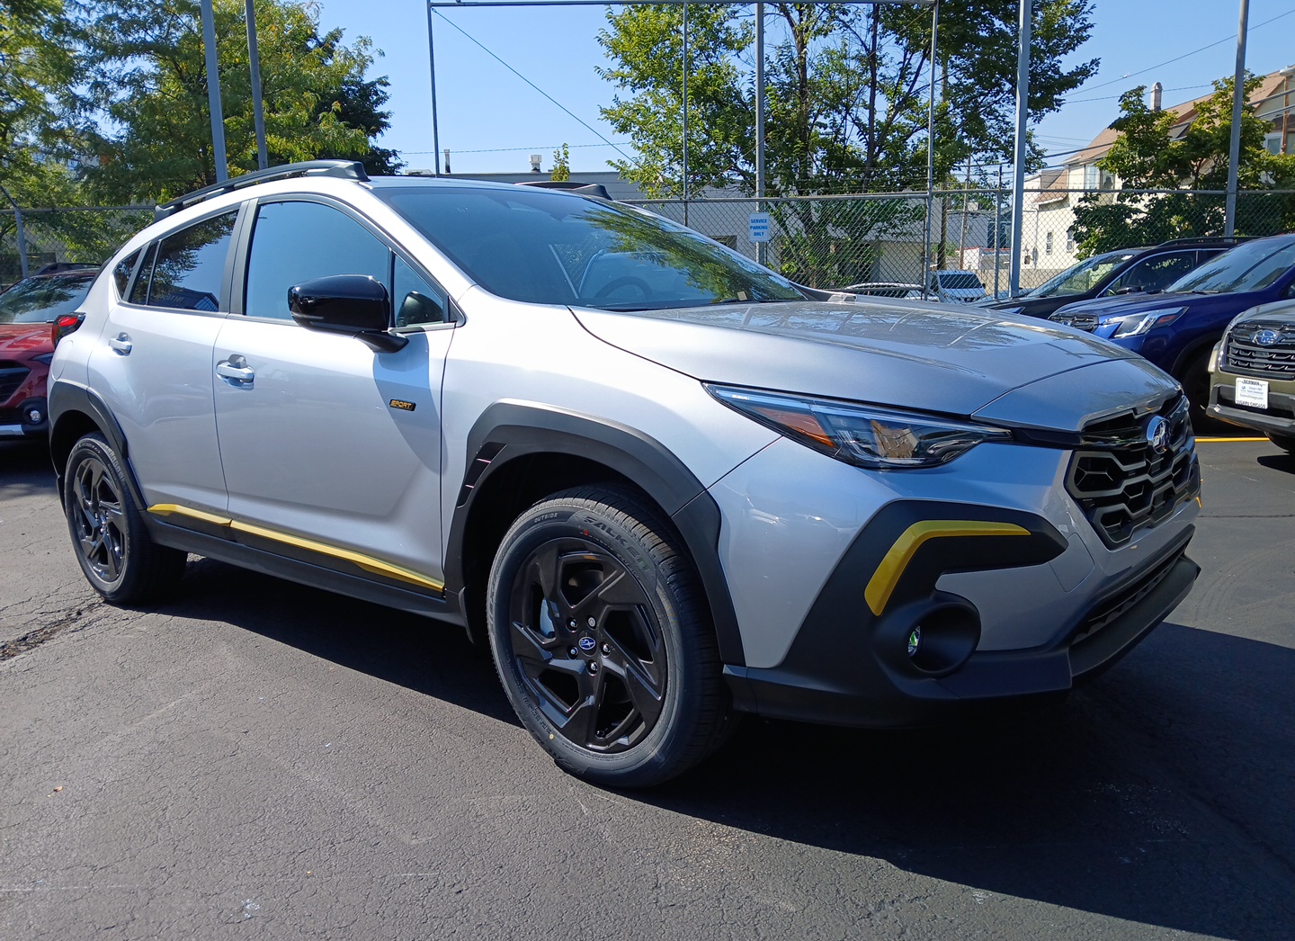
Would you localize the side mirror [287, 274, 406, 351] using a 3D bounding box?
[{"bbox_3d":[-0.786,-0.408,2.542,0.220,0.200,0.220,6,11,40],"label":"side mirror"}]

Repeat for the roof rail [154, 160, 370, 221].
[{"bbox_3d":[-1.440,-0.996,3.490,1.490,0.090,0.070,6,11,40],"label":"roof rail"}]

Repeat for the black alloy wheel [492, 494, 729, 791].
[{"bbox_3d":[-0.082,0.378,2.265,0.700,0.700,0.230,6,11,40],"label":"black alloy wheel"}]

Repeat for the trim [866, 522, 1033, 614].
[{"bbox_3d":[0.571,0.173,1.847,0.335,0.185,0.075,-3,8,-11],"label":"trim"}]

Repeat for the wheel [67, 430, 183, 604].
[{"bbox_3d":[-2.131,0.180,3.965,0.700,0.700,0.230,6,11,40],"label":"wheel"}]

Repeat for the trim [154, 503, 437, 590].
[{"bbox_3d":[-1.193,0.210,3.066,1.750,0.085,0.045,6,11,40],"label":"trim"}]

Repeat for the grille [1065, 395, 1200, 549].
[{"bbox_3d":[1.127,-0.011,2.210,0.120,0.285,0.860,6,11,40],"label":"grille"}]

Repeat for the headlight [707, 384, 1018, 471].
[{"bbox_3d":[0.406,-0.087,1.896,0.530,0.175,0.300,6,11,40],"label":"headlight"}]

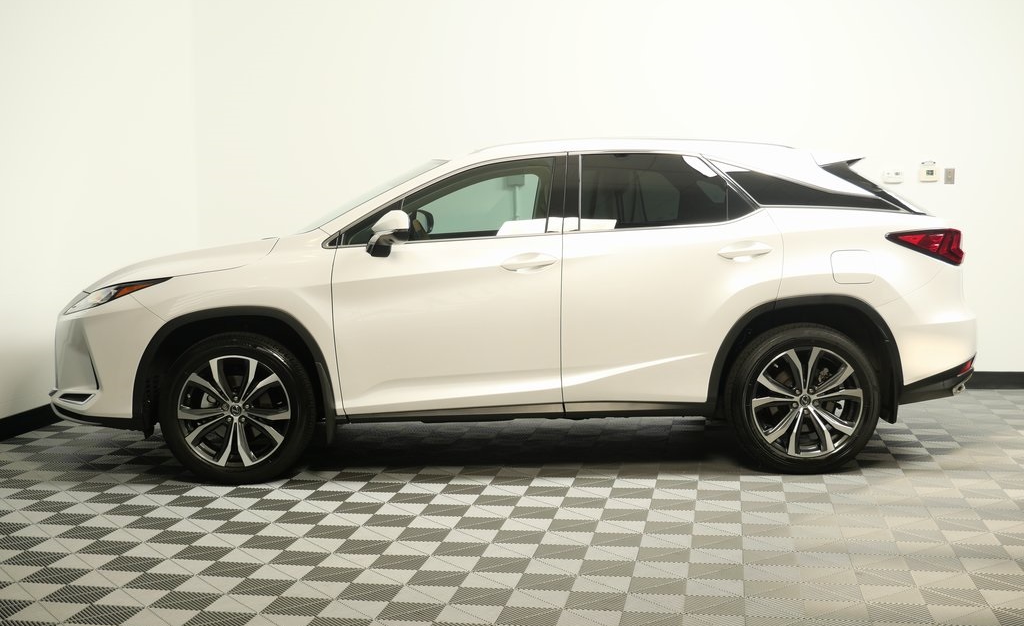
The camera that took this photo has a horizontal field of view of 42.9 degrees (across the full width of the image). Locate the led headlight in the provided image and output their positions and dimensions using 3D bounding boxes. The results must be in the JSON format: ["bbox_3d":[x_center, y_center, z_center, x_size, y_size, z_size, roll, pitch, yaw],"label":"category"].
[{"bbox_3d":[-1.972,-0.086,6.506,0.610,0.205,0.380,-1,5,-1],"label":"led headlight"}]

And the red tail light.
[{"bbox_3d":[2.061,-0.330,6.575,0.455,0.185,0.400,-1,5,-1],"label":"red tail light"}]

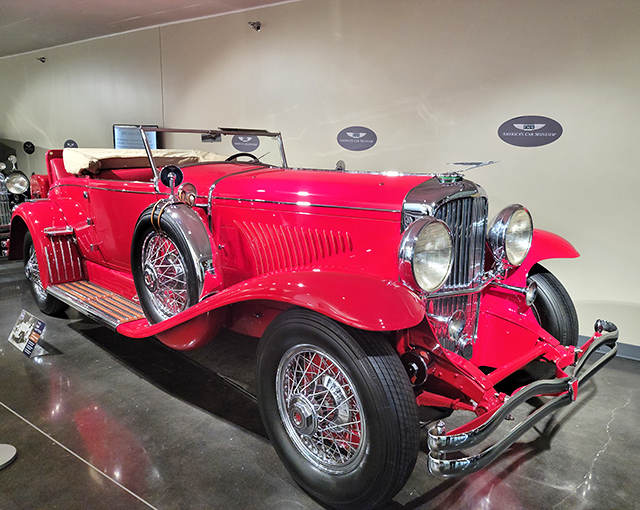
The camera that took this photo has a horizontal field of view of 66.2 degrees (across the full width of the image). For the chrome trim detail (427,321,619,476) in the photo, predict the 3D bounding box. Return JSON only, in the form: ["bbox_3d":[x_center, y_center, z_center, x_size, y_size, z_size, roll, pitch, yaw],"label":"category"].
[{"bbox_3d":[0.964,0.530,2.038,1.570,0.190,0.230,-10,14,-43],"label":"chrome trim detail"}]

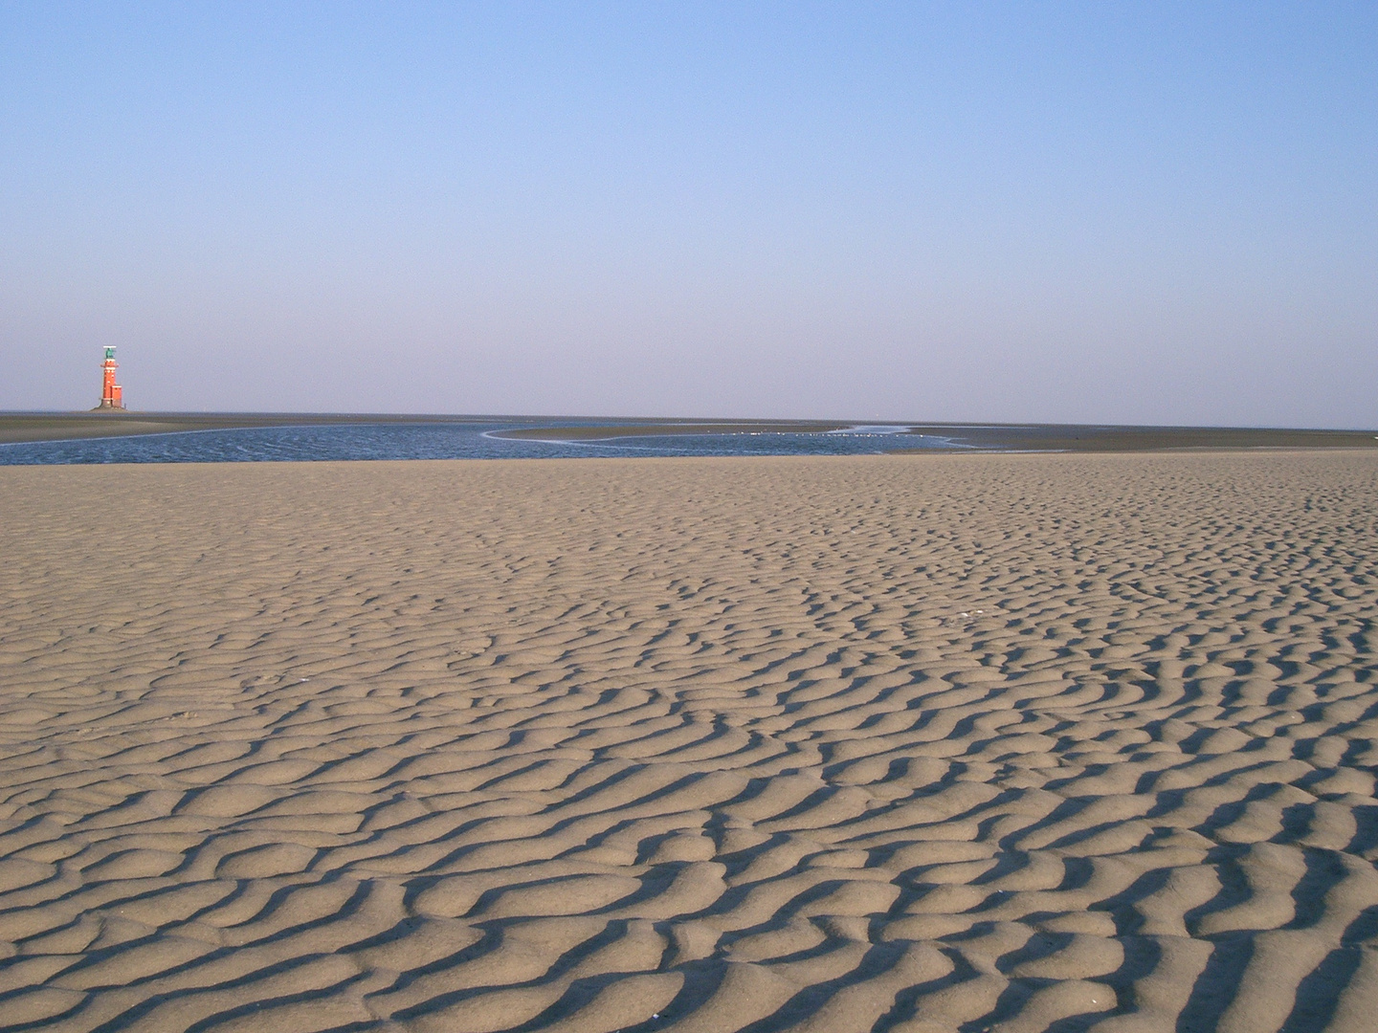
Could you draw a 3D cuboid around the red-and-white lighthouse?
[{"bbox_3d":[-318.379,-76.482,855.000,14.200,35.000,11.500,0,4,-20],"label":"red-and-white lighthouse"}]

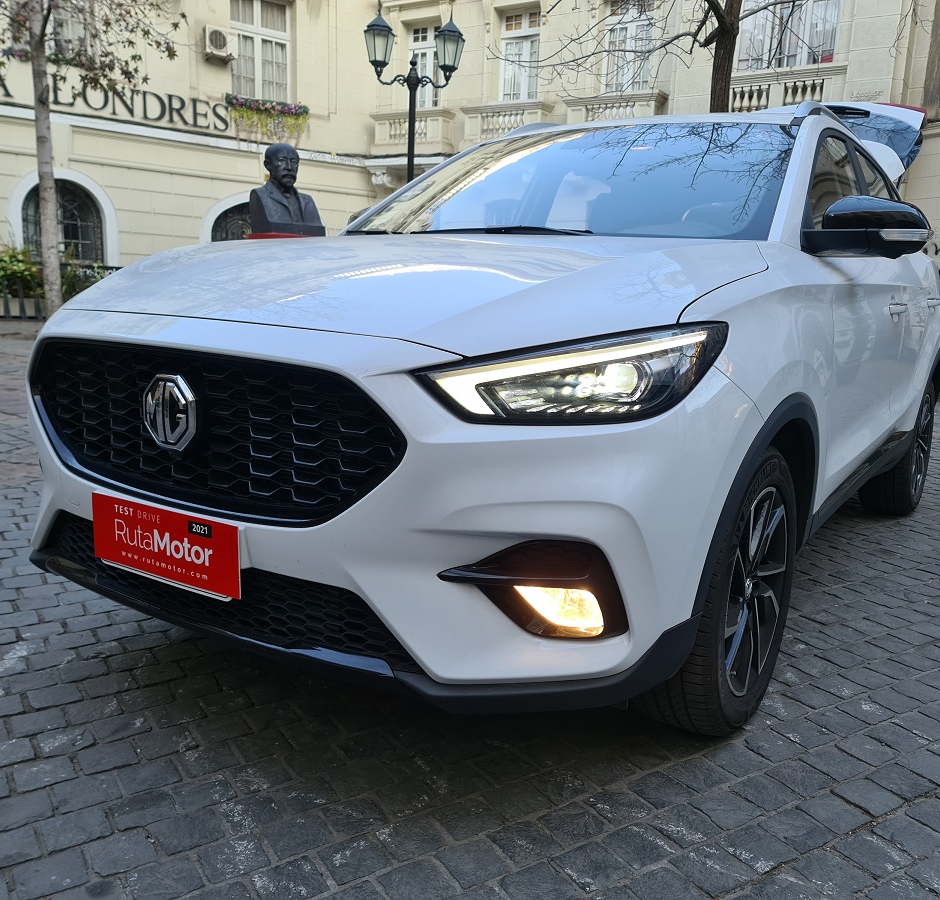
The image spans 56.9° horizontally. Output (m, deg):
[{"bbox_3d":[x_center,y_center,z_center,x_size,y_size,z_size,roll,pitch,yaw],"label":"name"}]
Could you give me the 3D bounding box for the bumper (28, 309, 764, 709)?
[{"bbox_3d":[-0.392,0.043,1.842,1.790,0.660,0.620,10,12,33],"label":"bumper"}]

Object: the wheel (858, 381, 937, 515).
[{"bbox_3d":[1.988,-0.028,4.031,0.220,0.646,0.646,10,12,33],"label":"wheel"}]

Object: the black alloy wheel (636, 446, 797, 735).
[{"bbox_3d":[0.537,0.288,1.916,0.220,0.646,0.646,9,12,31],"label":"black alloy wheel"}]

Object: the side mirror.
[{"bbox_3d":[1.019,-0.562,2.191,0.280,0.165,0.200,10,12,33],"label":"side mirror"}]

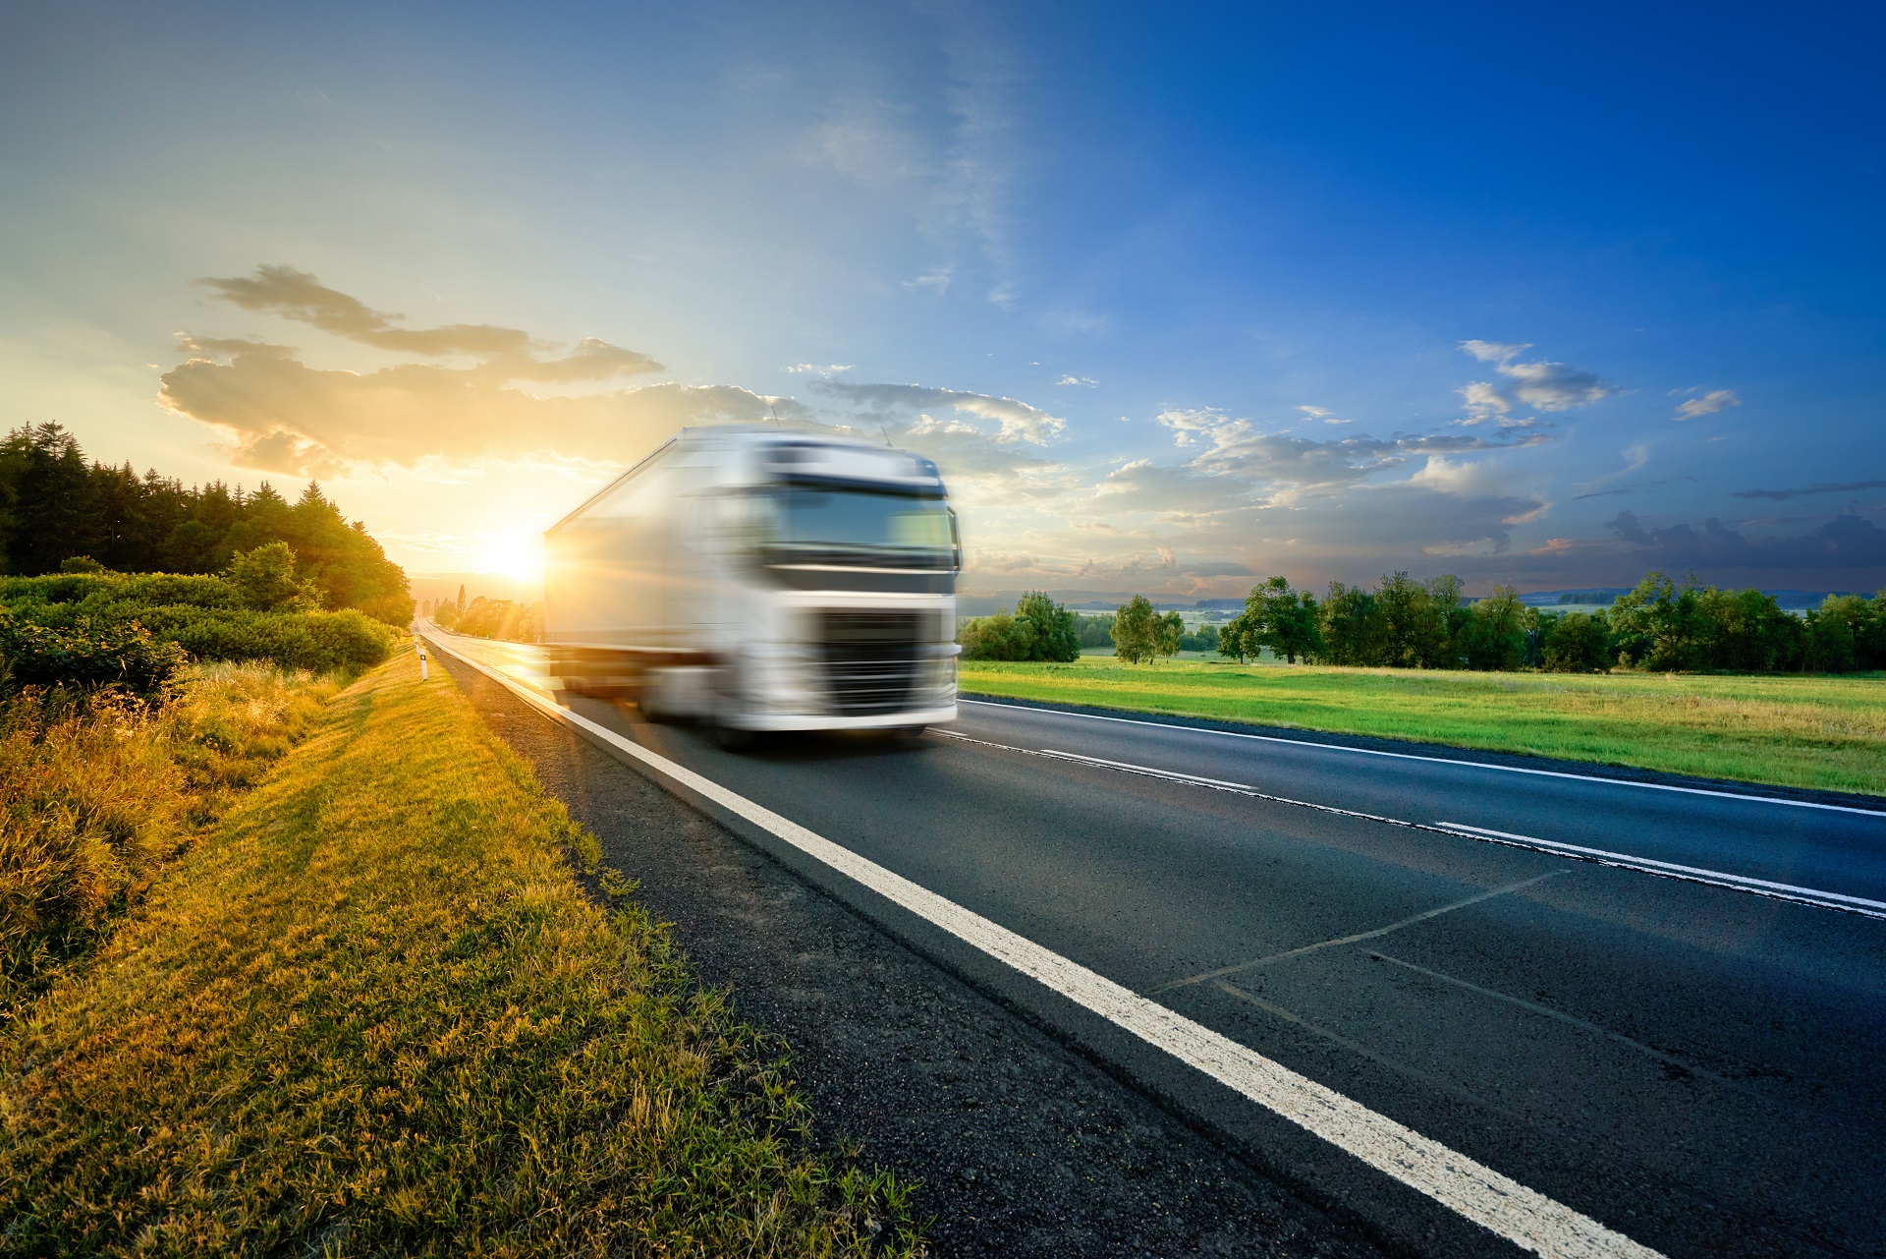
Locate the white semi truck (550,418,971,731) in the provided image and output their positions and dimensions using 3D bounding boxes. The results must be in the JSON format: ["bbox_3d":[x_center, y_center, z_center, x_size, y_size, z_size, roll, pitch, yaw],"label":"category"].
[{"bbox_3d":[-5.180,-0.560,16.200,2.600,4.000,16.400,-1,0,-32],"label":"white semi truck"}]

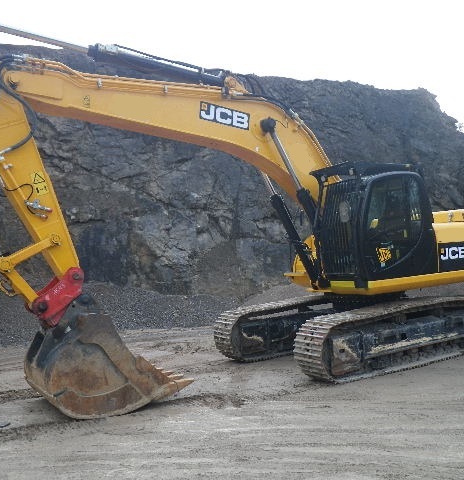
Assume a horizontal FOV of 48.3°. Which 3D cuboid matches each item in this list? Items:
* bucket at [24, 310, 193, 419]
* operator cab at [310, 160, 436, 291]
[{"bbox_3d":[-1.884,1.668,7.737,2.000,1.480,1.520,-2,-3,-30],"label":"bucket"},{"bbox_3d":[2.552,-0.223,9.368,1.850,1.950,1.060,-2,-3,-30],"label":"operator cab"}]

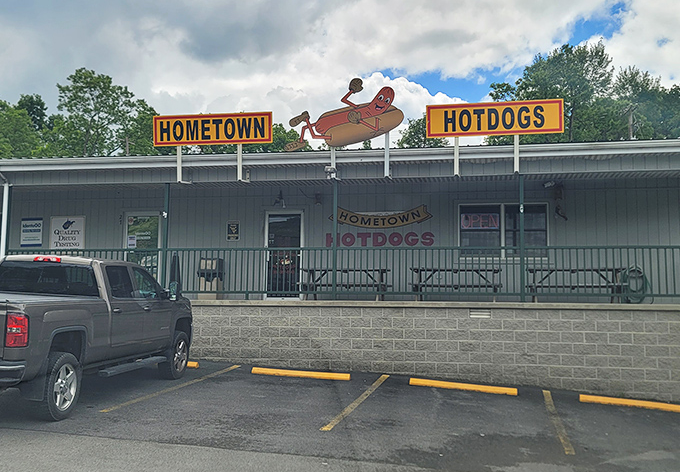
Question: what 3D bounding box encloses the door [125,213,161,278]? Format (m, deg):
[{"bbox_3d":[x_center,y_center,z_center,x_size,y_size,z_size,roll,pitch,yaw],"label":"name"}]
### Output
[{"bbox_3d":[-4.707,0.470,11.671,0.910,2.070,0.080,0,-4,7],"label":"door"}]

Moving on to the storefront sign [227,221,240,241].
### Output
[{"bbox_3d":[-2.467,-0.108,11.407,0.312,0.464,0.030,0,-4,7],"label":"storefront sign"}]

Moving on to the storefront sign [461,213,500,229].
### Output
[{"bbox_3d":[3.087,-0.313,10.789,0.820,0.347,0.060,0,-4,7],"label":"storefront sign"}]

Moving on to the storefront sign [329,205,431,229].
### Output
[{"bbox_3d":[0.922,-0.426,10.985,2.316,0.538,0.050,0,-4,7],"label":"storefront sign"}]

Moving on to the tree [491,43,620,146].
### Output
[{"bbox_3d":[14.580,-5.611,33.537,9.200,15.900,9.000,0,-4,0],"label":"tree"}]

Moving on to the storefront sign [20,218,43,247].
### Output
[{"bbox_3d":[-7.557,-0.074,12.060,0.585,0.705,0.040,0,-4,7],"label":"storefront sign"}]

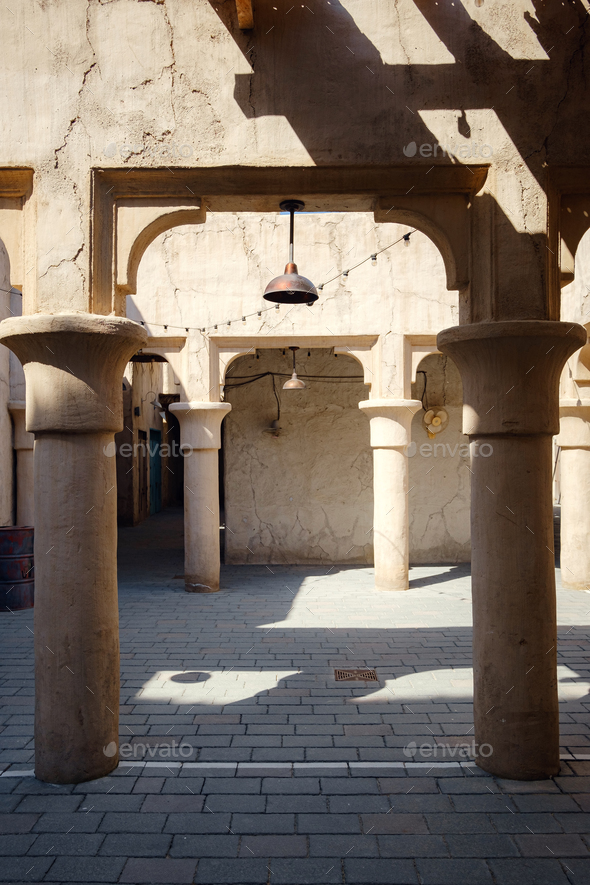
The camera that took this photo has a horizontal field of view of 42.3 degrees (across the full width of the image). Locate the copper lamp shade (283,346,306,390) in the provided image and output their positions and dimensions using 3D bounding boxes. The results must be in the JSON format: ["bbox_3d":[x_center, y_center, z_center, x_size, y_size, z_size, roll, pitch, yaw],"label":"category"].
[{"bbox_3d":[-0.003,-0.943,9.700,0.300,0.545,0.300,0,-1,0],"label":"copper lamp shade"}]

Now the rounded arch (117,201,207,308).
[{"bbox_3d":[-0.723,-1.059,4.160,0.445,0.465,0.260,0,-1,0],"label":"rounded arch"}]

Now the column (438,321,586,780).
[{"bbox_3d":[1.192,0.580,4.140,0.785,2.345,0.785,0,-1,0],"label":"column"}]

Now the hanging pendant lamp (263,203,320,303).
[{"bbox_3d":[-0.023,-1.042,4.170,0.302,0.502,0.302,0,-1,0],"label":"hanging pendant lamp"}]

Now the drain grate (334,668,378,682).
[{"bbox_3d":[0.480,1.801,5.808,0.310,0.030,0.310,0,-1,0],"label":"drain grate"}]

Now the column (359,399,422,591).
[{"bbox_3d":[1.232,0.679,9.669,0.780,2.350,0.780,0,-1,0],"label":"column"}]

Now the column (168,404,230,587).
[{"bbox_3d":[-1.198,0.688,9.619,0.780,2.345,0.780,0,-1,0],"label":"column"}]

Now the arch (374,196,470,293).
[{"bbox_3d":[0.686,-1.078,4.191,0.475,0.445,0.260,0,-1,0],"label":"arch"}]

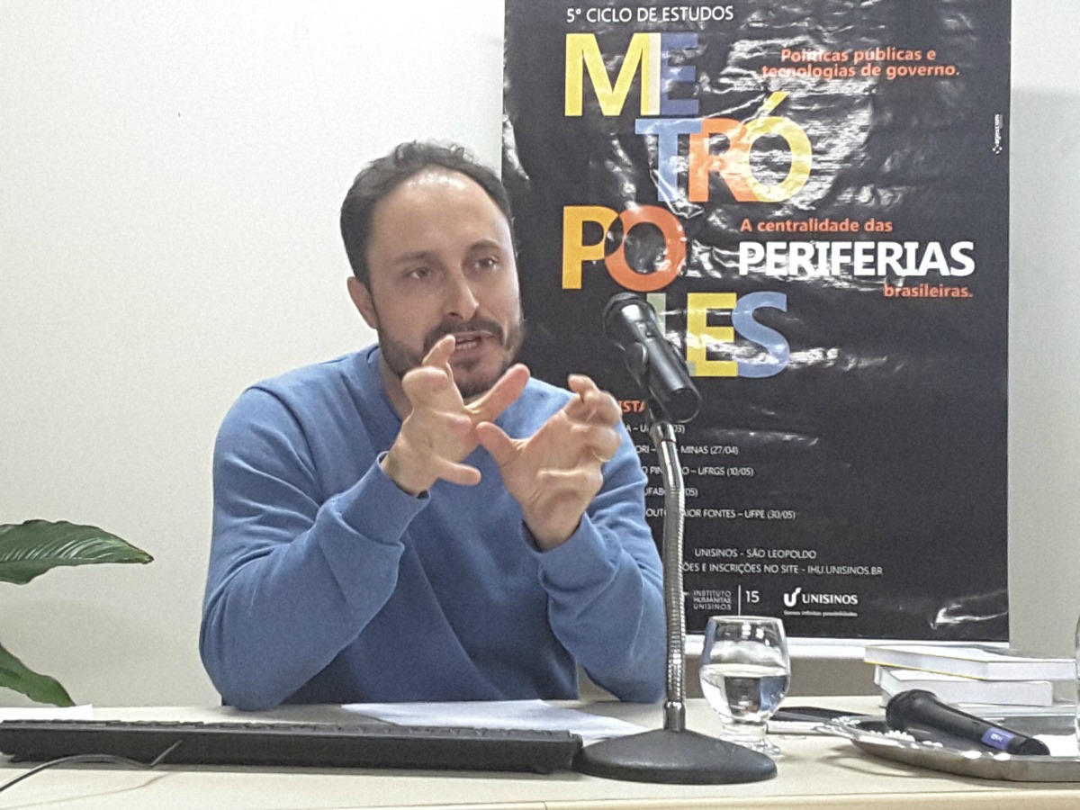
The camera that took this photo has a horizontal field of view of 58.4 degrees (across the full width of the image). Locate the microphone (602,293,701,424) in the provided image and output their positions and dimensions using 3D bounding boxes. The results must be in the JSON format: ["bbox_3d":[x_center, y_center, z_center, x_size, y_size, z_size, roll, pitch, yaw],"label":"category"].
[{"bbox_3d":[0.090,-0.044,0.797,0.052,0.054,0.164,-6,33,-10],"label":"microphone"}]

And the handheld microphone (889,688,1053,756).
[{"bbox_3d":[0.373,0.284,0.861,0.047,0.047,0.153,6,-5,-38],"label":"handheld microphone"}]

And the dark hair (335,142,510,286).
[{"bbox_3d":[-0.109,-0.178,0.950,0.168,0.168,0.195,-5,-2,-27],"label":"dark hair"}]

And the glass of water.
[{"bbox_3d":[0.177,0.241,0.839,0.079,0.118,0.079,1,-7,0],"label":"glass of water"}]

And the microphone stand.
[{"bbox_3d":[0.111,0.155,0.781,0.163,0.275,0.168,1,-7,0],"label":"microphone stand"}]

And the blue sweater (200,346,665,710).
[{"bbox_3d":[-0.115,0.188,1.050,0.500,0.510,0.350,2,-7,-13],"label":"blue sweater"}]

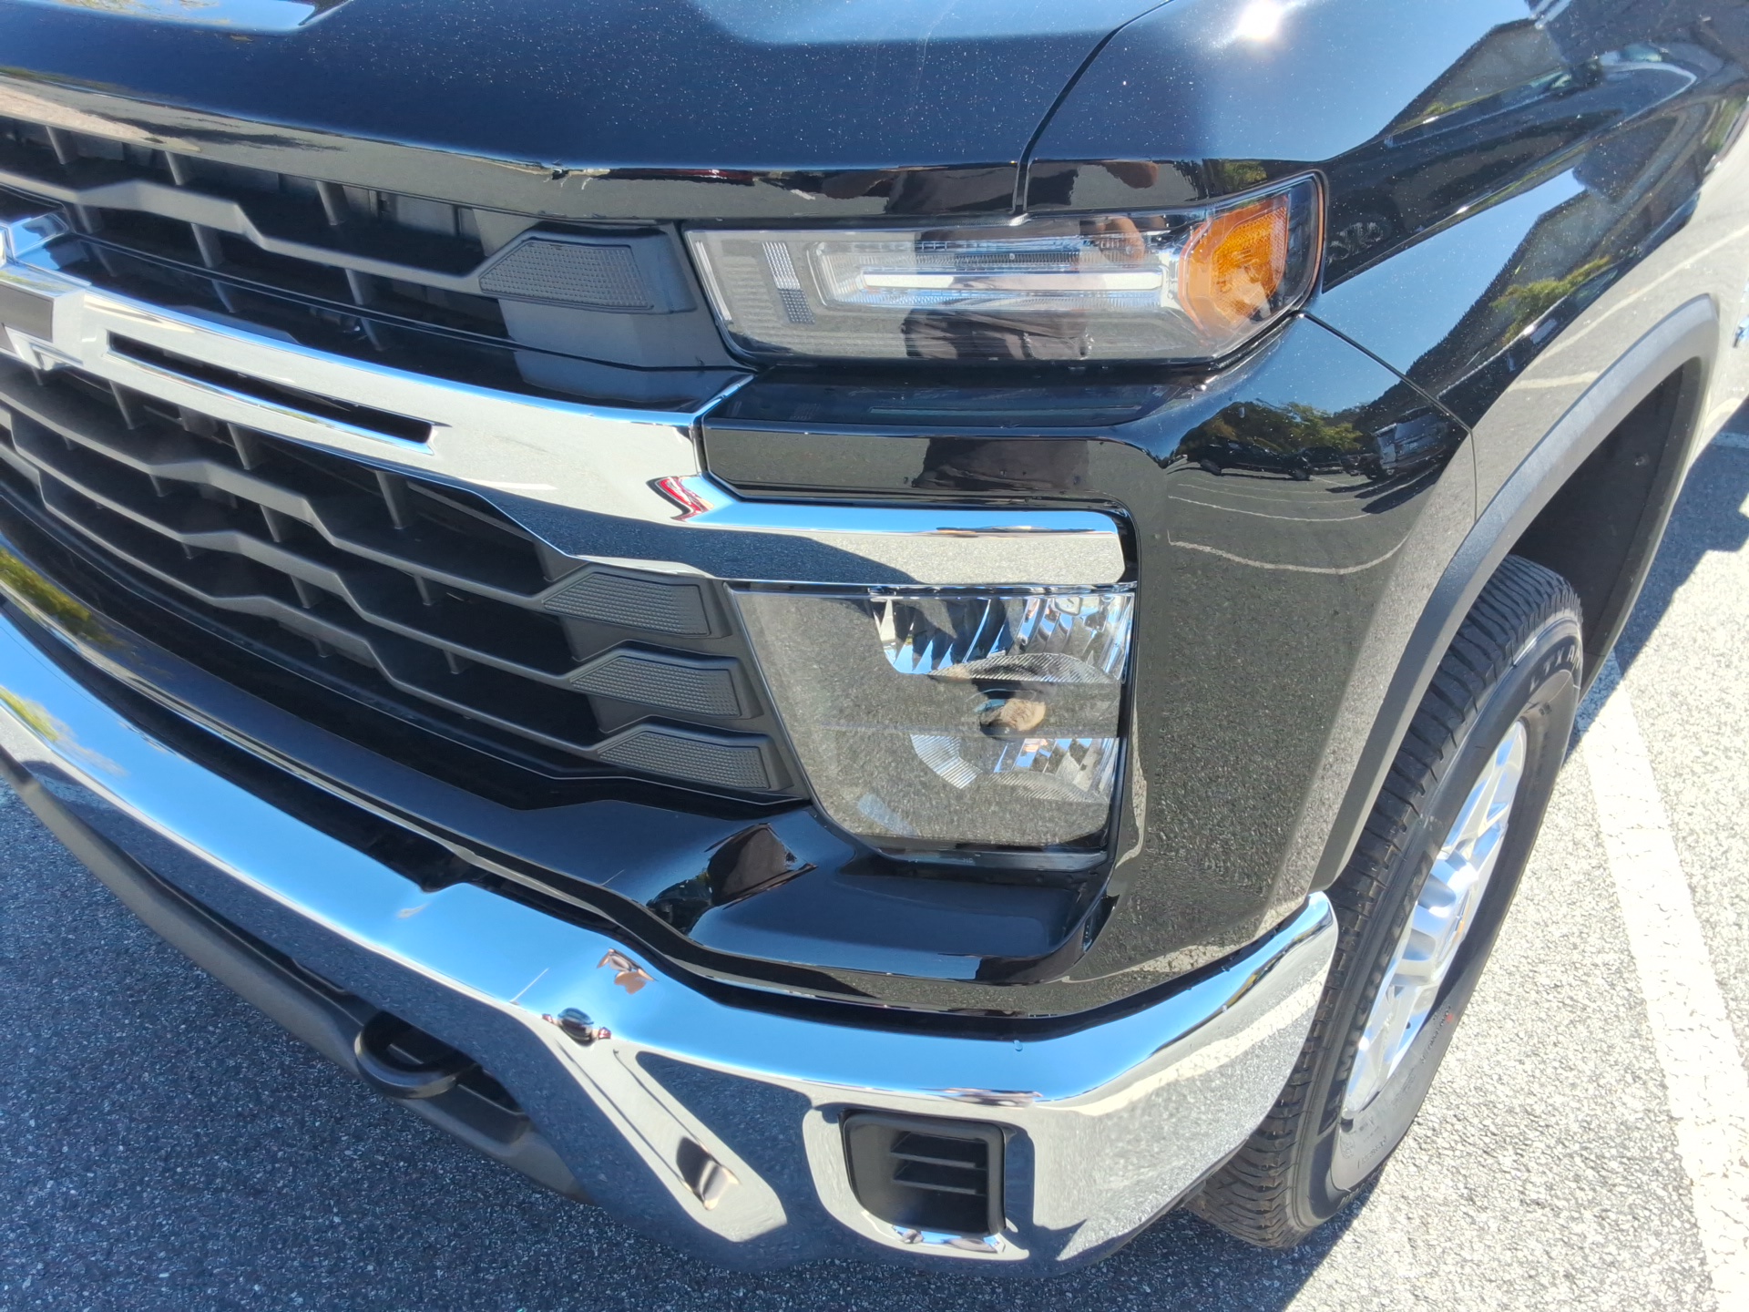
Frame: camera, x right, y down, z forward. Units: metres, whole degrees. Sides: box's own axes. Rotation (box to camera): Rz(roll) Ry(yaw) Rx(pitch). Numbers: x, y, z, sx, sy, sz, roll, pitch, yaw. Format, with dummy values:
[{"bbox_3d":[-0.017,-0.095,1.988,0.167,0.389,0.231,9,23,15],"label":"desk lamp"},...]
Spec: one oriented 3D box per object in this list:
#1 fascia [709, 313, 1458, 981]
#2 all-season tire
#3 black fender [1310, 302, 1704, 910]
[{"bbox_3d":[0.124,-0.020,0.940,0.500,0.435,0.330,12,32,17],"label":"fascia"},{"bbox_3d":[0.539,0.256,1.650,0.275,0.820,0.826,24,37,34],"label":"all-season tire"},{"bbox_3d":[0.629,-0.059,1.358,0.110,0.585,1.140,24,37,34],"label":"black fender"}]

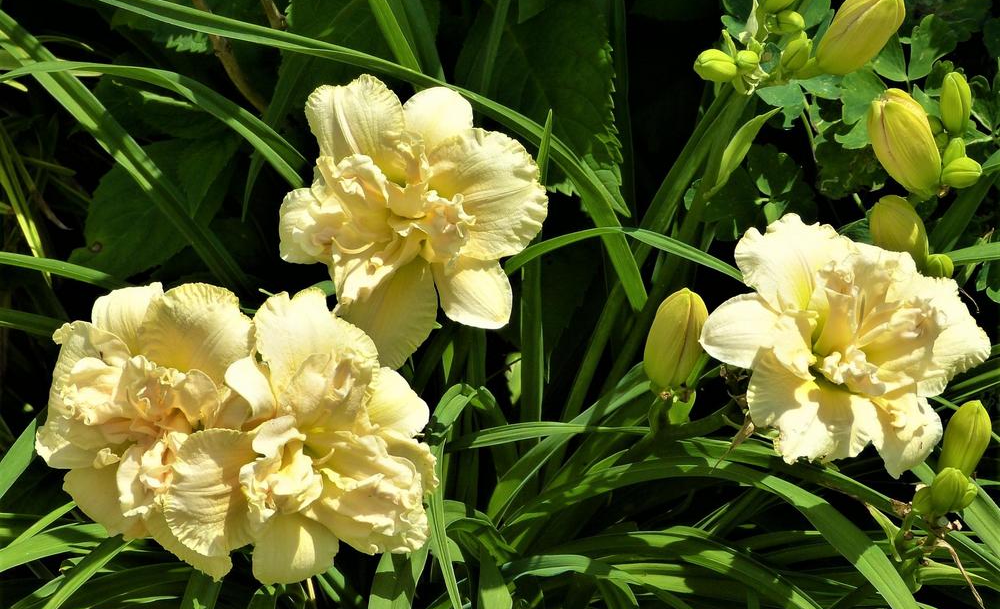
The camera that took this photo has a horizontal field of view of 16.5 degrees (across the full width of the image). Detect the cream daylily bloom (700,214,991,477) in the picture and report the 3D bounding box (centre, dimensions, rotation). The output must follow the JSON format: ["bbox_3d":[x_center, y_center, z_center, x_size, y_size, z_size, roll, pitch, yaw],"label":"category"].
[{"bbox_3d":[0.165,0.019,1.640,0.134,0.080,0.125,-10,73,-16],"label":"cream daylily bloom"}]

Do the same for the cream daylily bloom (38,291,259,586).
[{"bbox_3d":[-0.169,0.061,1.660,0.120,0.080,0.136,12,77,18],"label":"cream daylily bloom"}]

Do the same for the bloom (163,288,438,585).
[{"bbox_3d":[-0.095,0.063,1.630,0.132,0.080,0.138,-4,74,-6],"label":"bloom"}]

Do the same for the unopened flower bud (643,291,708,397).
[{"bbox_3d":[0.084,0.018,1.650,0.030,0.054,0.030,13,21,0],"label":"unopened flower bud"}]

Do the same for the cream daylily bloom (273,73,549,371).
[{"bbox_3d":[-0.043,-0.041,1.690,0.132,0.080,0.140,-1,74,-1],"label":"cream daylily bloom"}]

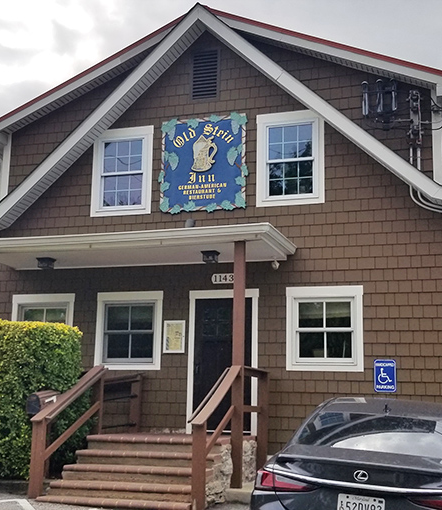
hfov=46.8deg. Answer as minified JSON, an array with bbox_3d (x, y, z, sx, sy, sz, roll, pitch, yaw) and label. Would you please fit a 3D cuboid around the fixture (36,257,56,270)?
[{"bbox_3d":[-2.809,0.141,8.214,0.230,0.150,0.230,-2,-11,12],"label":"fixture"}]

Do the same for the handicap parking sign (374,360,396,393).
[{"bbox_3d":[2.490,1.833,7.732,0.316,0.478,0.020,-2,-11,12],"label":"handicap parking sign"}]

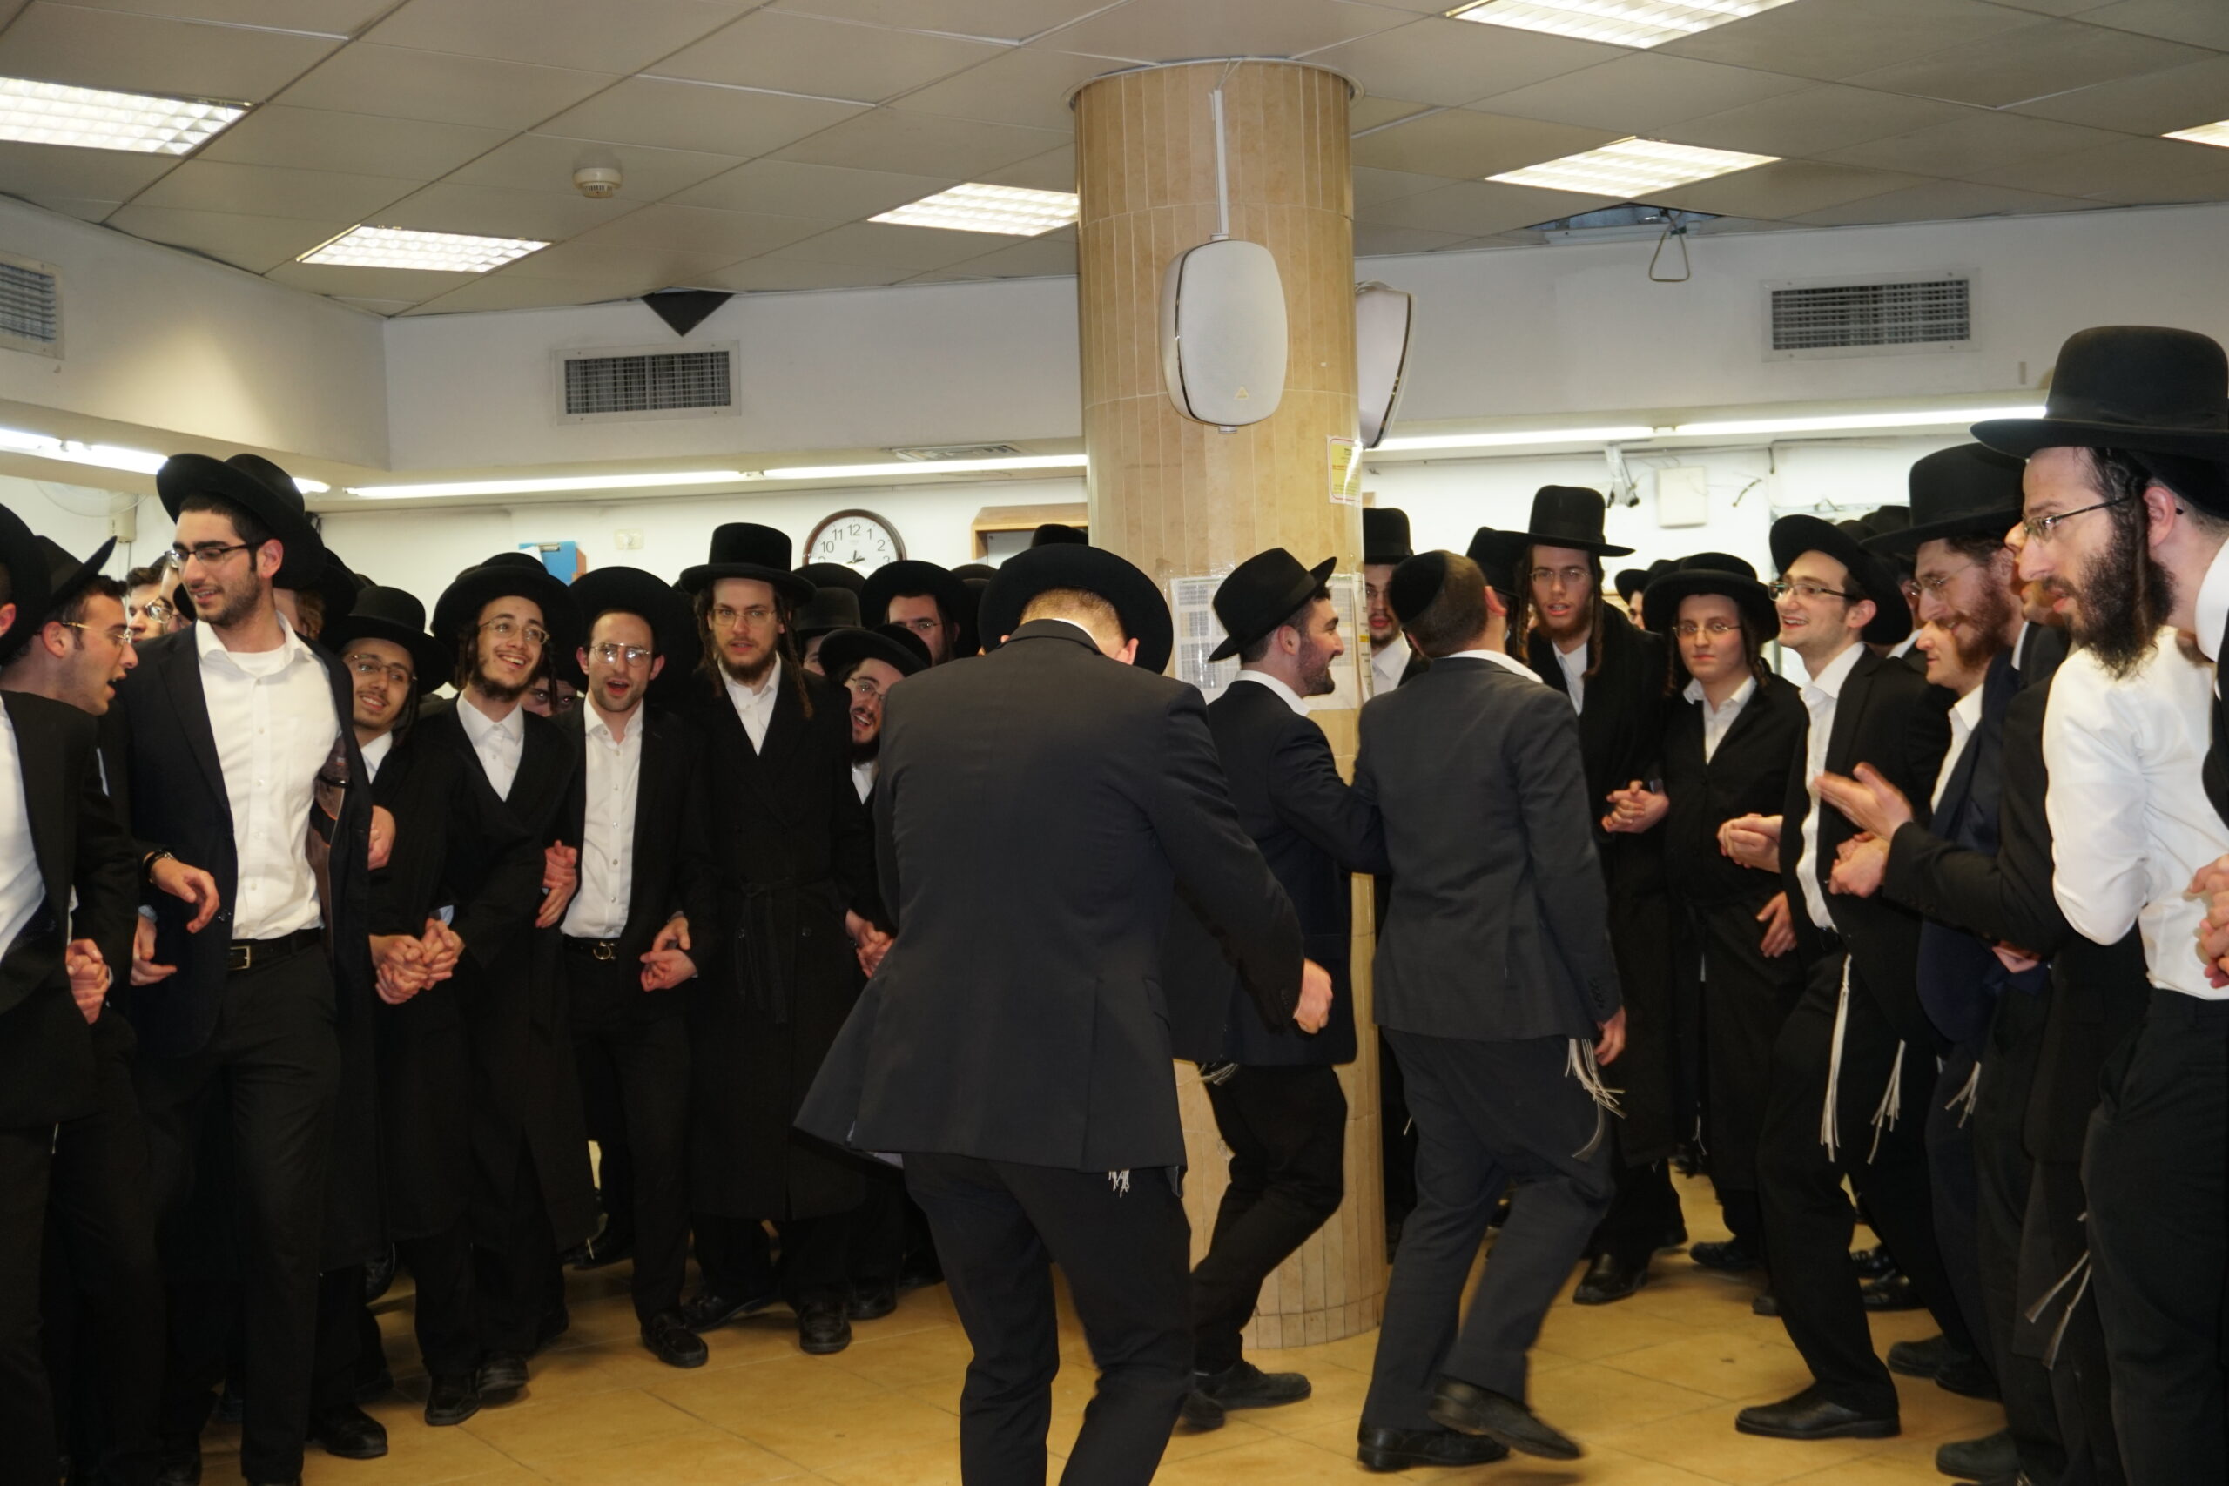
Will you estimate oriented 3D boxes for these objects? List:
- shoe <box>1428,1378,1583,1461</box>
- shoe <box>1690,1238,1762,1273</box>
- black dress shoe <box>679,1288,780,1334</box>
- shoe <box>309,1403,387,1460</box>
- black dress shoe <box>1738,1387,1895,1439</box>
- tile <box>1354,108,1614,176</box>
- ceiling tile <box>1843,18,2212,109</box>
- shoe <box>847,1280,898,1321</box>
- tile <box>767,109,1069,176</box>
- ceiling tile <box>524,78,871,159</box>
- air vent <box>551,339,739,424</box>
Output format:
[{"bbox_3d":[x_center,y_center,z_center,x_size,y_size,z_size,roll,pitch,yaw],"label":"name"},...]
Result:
[{"bbox_3d":[0.699,1.195,4.390,0.288,0.105,0.100,17,-2,-8],"label":"shoe"},{"bbox_3d":[1.521,1.203,5.985,0.285,0.105,0.100,4,0,-10],"label":"shoe"},{"bbox_3d":[-0.915,1.262,5.659,0.285,0.110,0.100,-16,7,-23],"label":"black dress shoe"},{"bbox_3d":[-1.525,1.327,4.885,0.106,0.110,0.290,-3,1,-43],"label":"shoe"},{"bbox_3d":[1.325,1.242,4.671,0.300,0.110,0.105,-2,1,6],"label":"black dress shoe"},{"bbox_3d":[0.876,-1.494,6.178,0.600,0.018,0.600,-3,1,-35],"label":"tile"},{"bbox_3d":[2.044,-1.522,5.553,0.600,0.020,0.600,-2,1,-35],"label":"ceiling tile"},{"bbox_3d":[-0.567,1.285,5.880,0.110,0.100,0.290,-2,1,-2],"label":"shoe"},{"bbox_3d":[-0.459,-1.458,6.017,0.600,0.020,0.600,-3,1,-35],"label":"tile"},{"bbox_3d":[-0.950,-1.439,5.676,0.600,0.020,0.600,-2,1,-35],"label":"ceiling tile"},{"bbox_3d":[-1.535,-1.184,8.159,0.630,0.245,0.030,-2,1,11],"label":"air vent"}]

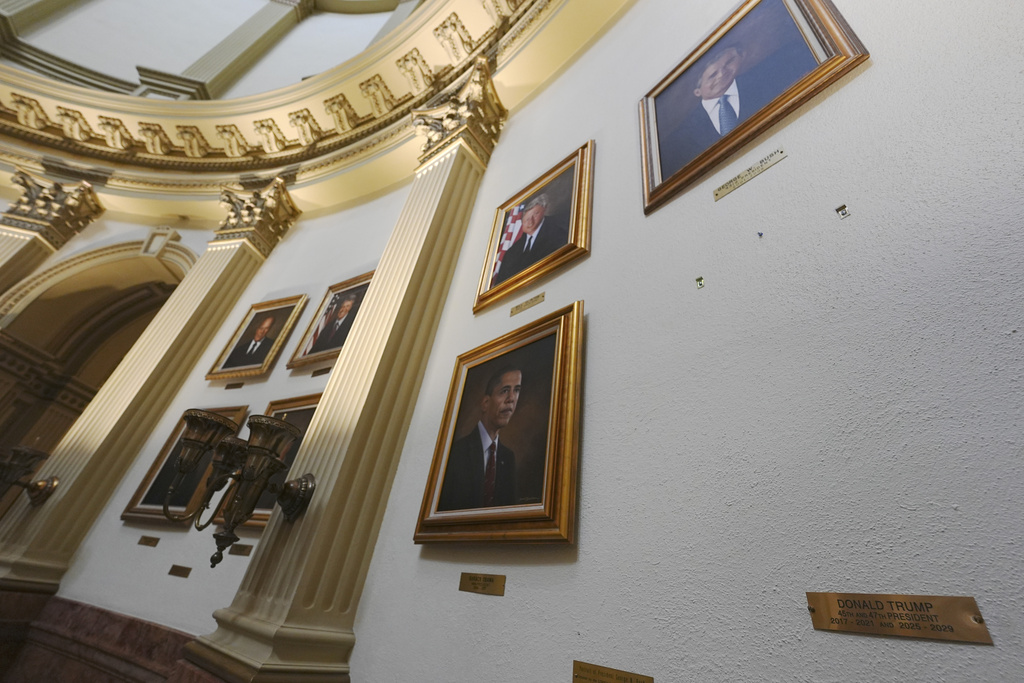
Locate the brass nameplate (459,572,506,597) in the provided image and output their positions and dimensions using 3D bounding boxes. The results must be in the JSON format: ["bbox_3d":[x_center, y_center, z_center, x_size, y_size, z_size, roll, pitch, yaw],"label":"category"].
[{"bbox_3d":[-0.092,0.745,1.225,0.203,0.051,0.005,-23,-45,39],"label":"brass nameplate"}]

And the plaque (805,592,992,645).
[{"bbox_3d":[0.558,0.408,0.592,0.006,0.051,0.203,28,-39,-26],"label":"plaque"}]

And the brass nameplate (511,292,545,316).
[{"bbox_3d":[0.070,-0.162,1.778,0.203,0.051,0.005,-23,-45,39],"label":"brass nameplate"}]

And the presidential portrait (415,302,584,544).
[{"bbox_3d":[-0.044,0.294,1.450,0.693,0.788,0.045,-23,-45,39],"label":"presidential portrait"}]

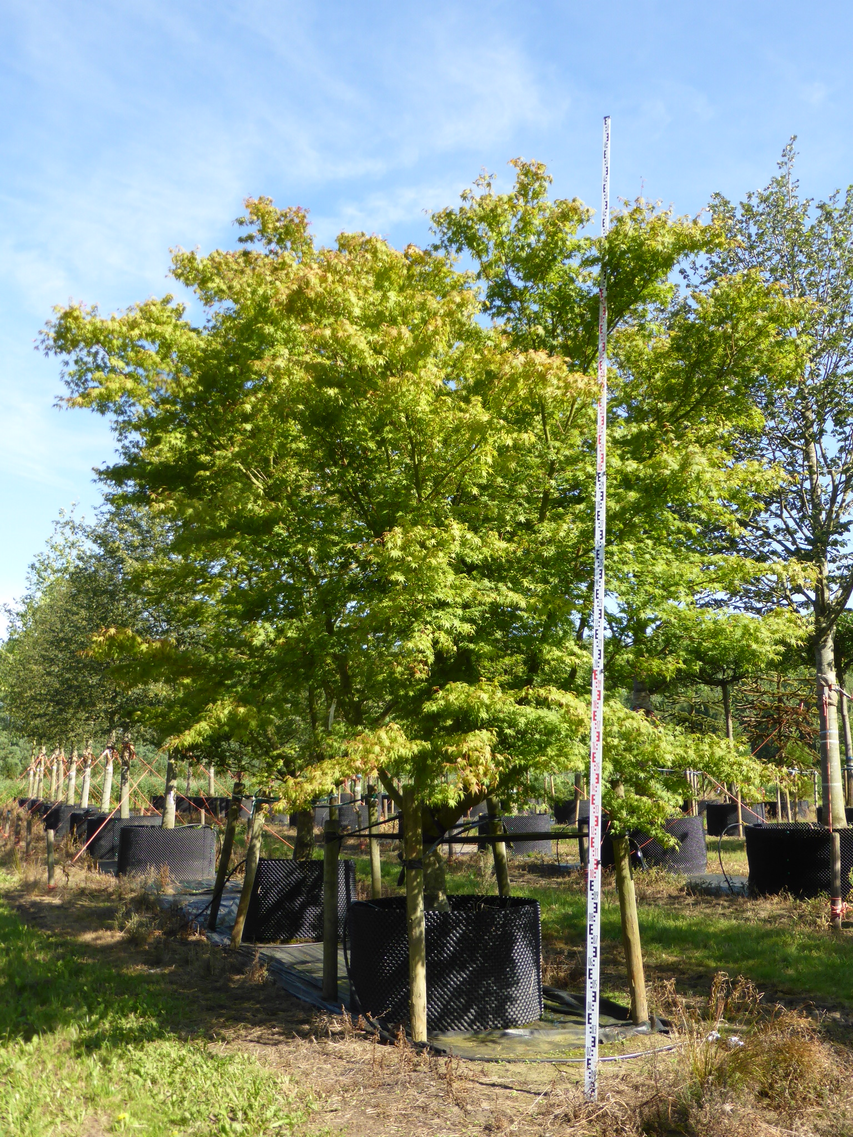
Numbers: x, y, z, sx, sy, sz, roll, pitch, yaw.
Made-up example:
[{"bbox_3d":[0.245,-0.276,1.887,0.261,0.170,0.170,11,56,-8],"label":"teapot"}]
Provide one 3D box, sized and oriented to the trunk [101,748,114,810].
[{"bbox_3d":[-6.075,4.022,21.305,0.170,1.200,0.170,2,-10,0],"label":"trunk"}]

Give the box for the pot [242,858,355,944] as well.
[{"bbox_3d":[-1.136,2.990,10.220,1.003,0.696,0.953,2,-10,-6],"label":"pot"}]

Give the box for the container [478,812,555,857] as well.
[{"bbox_3d":[1.620,4.824,20.367,1.341,0.726,1.341,0,-10,5],"label":"container"}]

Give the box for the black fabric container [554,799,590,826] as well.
[{"bbox_3d":[4.105,6.609,30.304,1.300,0.660,1.270,0,-10,0],"label":"black fabric container"}]

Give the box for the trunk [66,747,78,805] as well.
[{"bbox_3d":[-7.222,4.243,22.813,0.145,1.160,0.145,5,-11,-17],"label":"trunk"}]

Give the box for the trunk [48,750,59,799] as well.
[{"bbox_3d":[-8.413,4.673,25.228,0.141,1.125,0.141,5,-11,-18],"label":"trunk"}]

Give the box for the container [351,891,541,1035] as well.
[{"bbox_3d":[0.126,2.480,7.173,1.210,0.690,1.140,0,-10,0],"label":"container"}]

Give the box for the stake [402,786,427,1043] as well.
[{"bbox_3d":[-0.063,1.970,6.420,0.105,1.416,0.100,-1,-10,0],"label":"stake"}]

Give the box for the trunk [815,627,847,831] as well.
[{"bbox_3d":[5.004,1.945,13.912,0.255,2.500,0.255,-2,-11,19],"label":"trunk"}]

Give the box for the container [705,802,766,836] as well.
[{"bbox_3d":[7.059,5.732,25.505,1.270,0.690,1.270,0,-10,0],"label":"container"}]

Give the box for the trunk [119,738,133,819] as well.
[{"bbox_3d":[-5.113,3.581,19.019,0.170,1.353,0.170,-1,-10,0],"label":"trunk"}]

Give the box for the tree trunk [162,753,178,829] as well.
[{"bbox_3d":[-3.606,3.136,15.784,0.163,1.047,0.163,3,-10,-12],"label":"tree trunk"}]

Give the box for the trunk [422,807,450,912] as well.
[{"bbox_3d":[0.044,1.910,7.310,0.230,0.683,0.210,-1,-10,0],"label":"trunk"}]

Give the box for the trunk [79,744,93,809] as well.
[{"bbox_3d":[-7.124,4.355,23.417,0.170,1.337,0.170,1,-10,0],"label":"trunk"}]

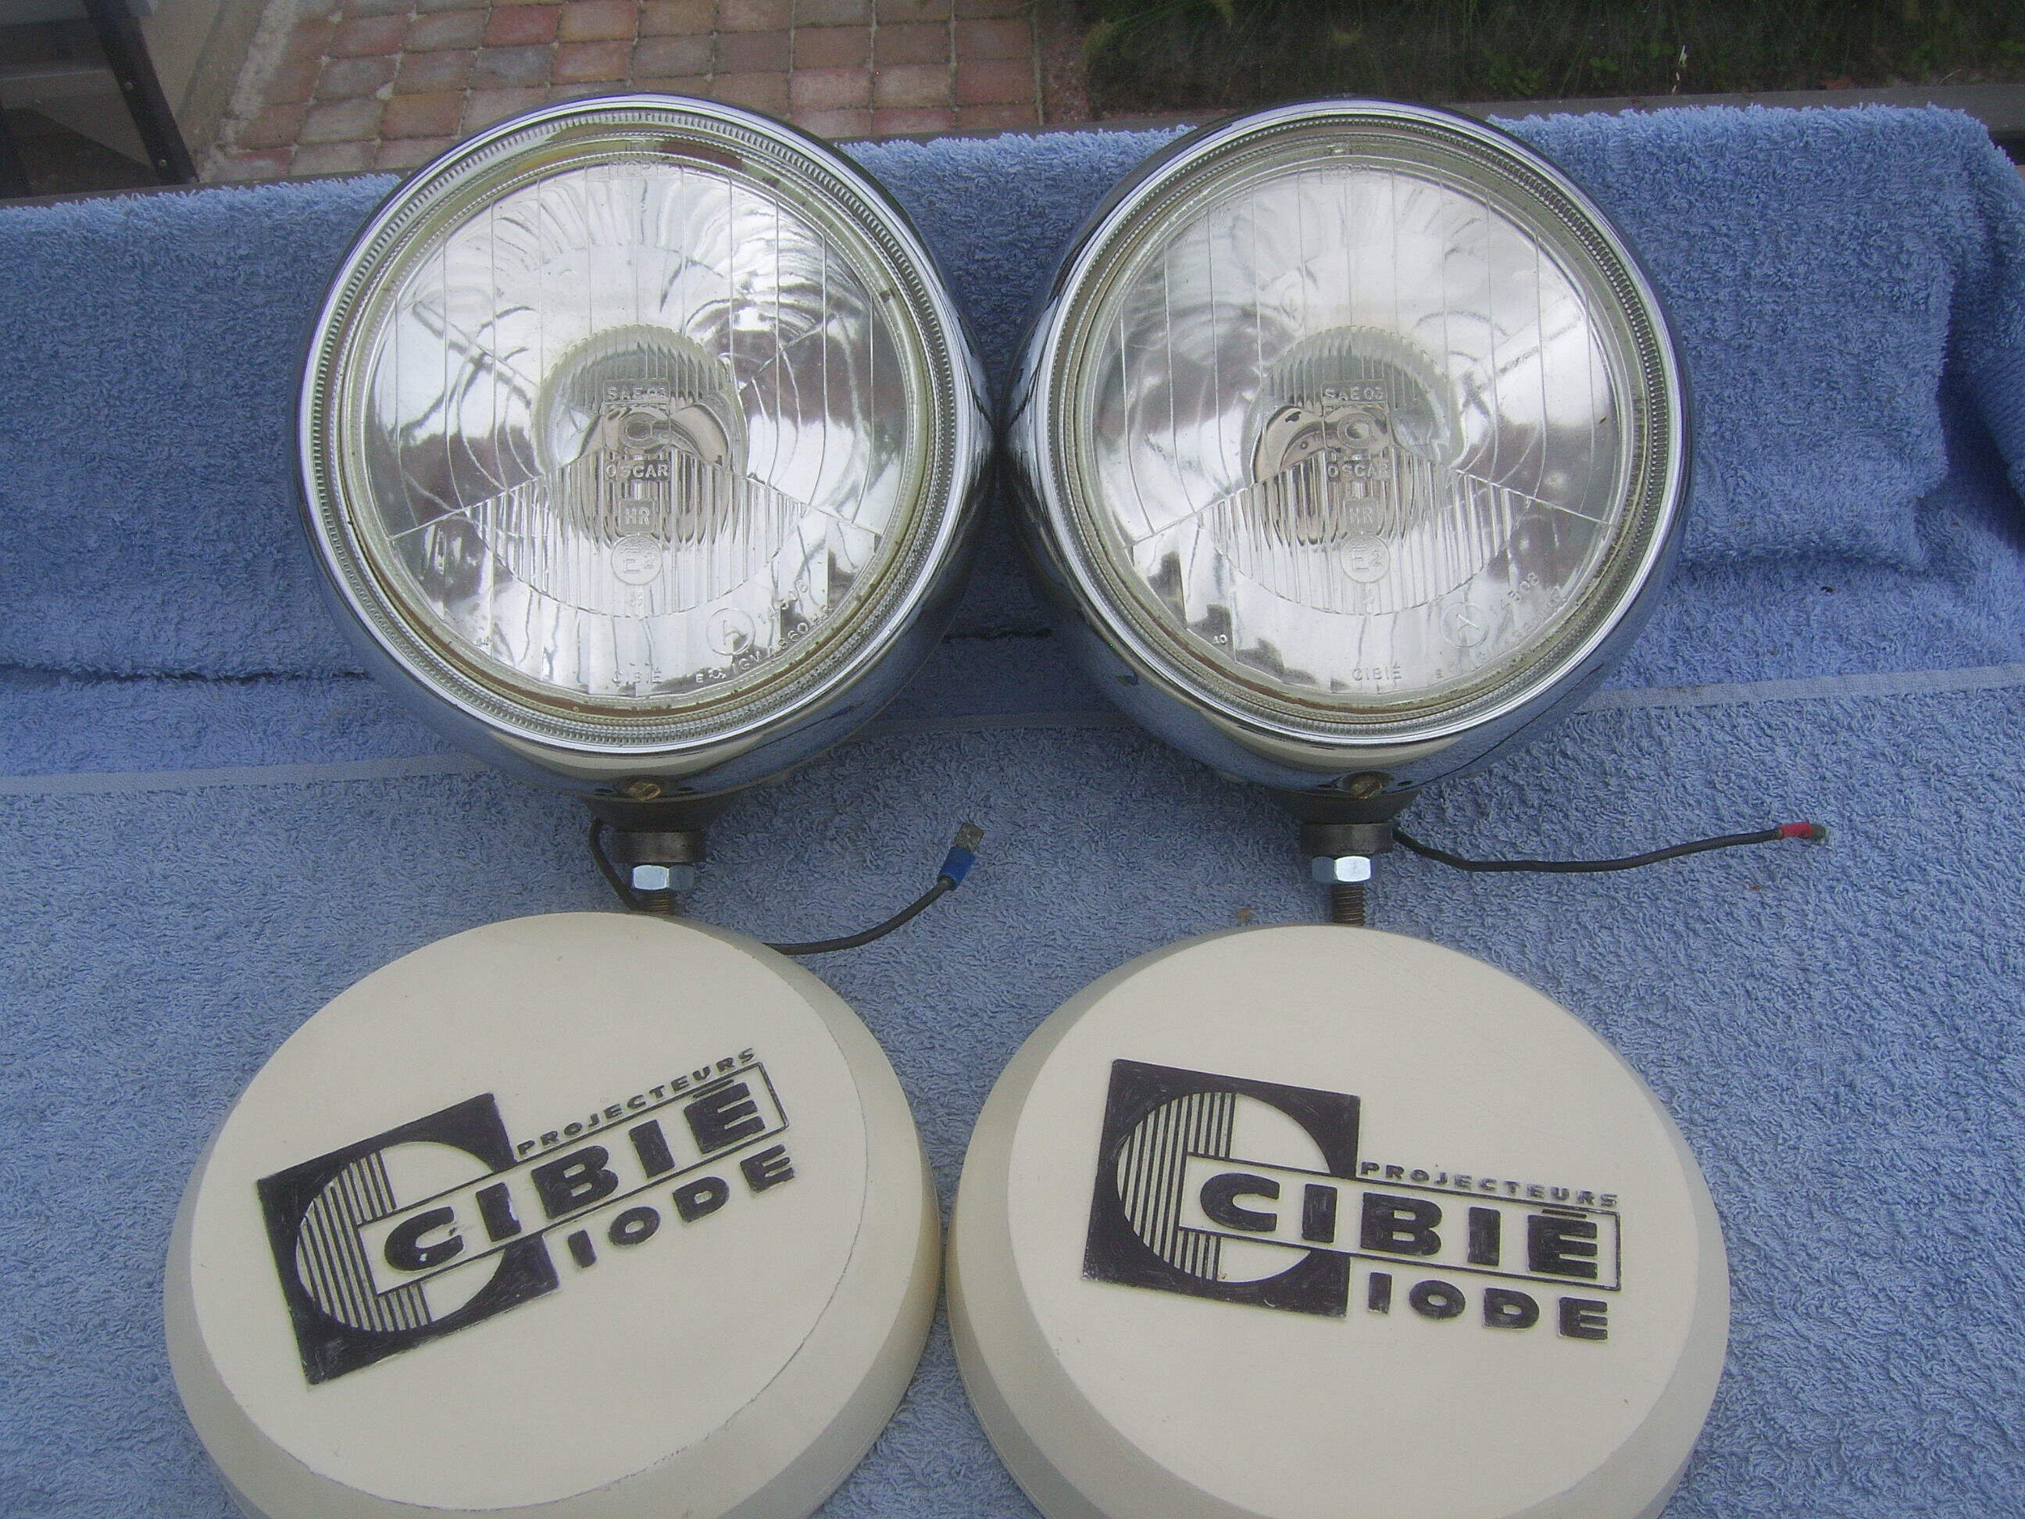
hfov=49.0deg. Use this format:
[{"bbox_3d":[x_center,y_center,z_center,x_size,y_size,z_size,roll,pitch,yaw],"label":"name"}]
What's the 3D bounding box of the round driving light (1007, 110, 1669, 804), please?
[{"bbox_3d":[0.090,-0.085,0.634,0.188,0.110,0.190,0,86,-1],"label":"round driving light"}]

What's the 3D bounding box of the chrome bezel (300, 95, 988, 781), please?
[{"bbox_3d":[-0.098,-0.082,0.618,0.188,0.110,0.190,0,85,-2],"label":"chrome bezel"}]

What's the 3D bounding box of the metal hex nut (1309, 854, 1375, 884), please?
[{"bbox_3d":[0.091,0.030,0.608,0.019,0.017,0.008,0,88,-2],"label":"metal hex nut"}]

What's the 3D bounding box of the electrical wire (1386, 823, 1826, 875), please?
[{"bbox_3d":[0.166,0.026,0.616,0.125,0.007,0.018,-1,49,1],"label":"electrical wire"}]

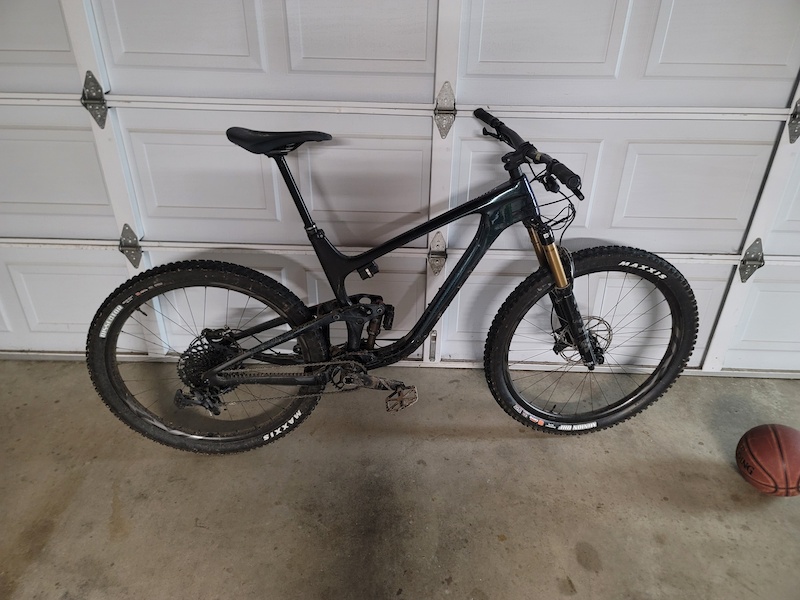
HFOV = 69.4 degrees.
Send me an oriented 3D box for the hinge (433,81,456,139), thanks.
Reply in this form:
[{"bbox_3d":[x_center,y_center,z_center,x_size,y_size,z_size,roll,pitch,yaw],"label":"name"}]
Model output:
[{"bbox_3d":[0.152,-0.627,1.927,0.077,0.186,0.032,1,30,1],"label":"hinge"}]

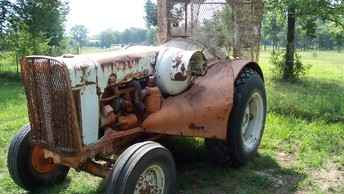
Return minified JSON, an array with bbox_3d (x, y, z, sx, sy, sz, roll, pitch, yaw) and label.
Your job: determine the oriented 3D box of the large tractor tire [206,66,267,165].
[{"bbox_3d":[1.009,0.345,5.003,0.430,1.470,1.470,6,11,34],"label":"large tractor tire"}]

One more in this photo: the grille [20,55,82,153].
[{"bbox_3d":[-1.072,0.059,3.029,0.630,0.800,0.150,6,16,34],"label":"grille"}]

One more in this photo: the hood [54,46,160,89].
[{"bbox_3d":[-0.748,-0.302,3.459,0.610,0.360,1.250,6,15,34],"label":"hood"}]

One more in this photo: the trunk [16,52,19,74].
[{"bbox_3d":[-8.459,-1.834,18.500,0.110,1.300,0.110,0,9,0],"label":"trunk"}]

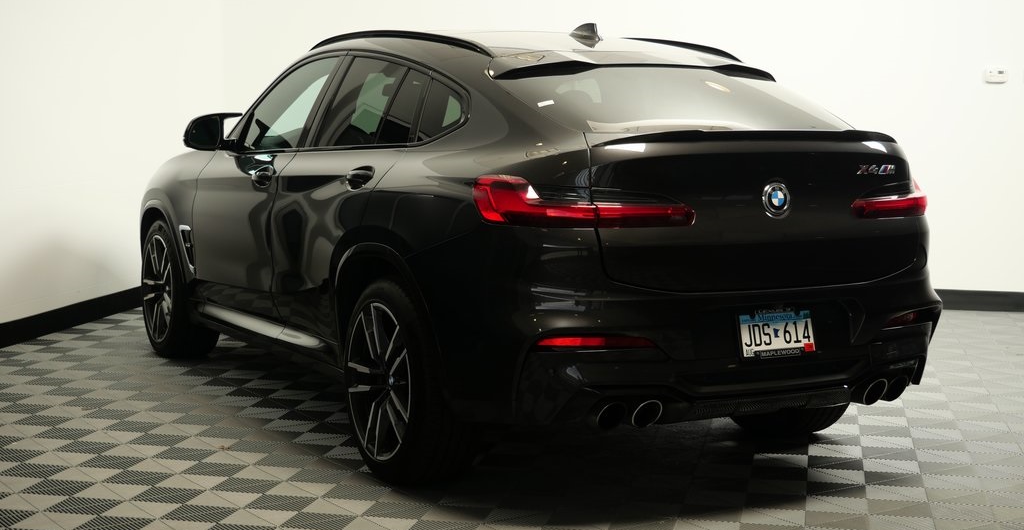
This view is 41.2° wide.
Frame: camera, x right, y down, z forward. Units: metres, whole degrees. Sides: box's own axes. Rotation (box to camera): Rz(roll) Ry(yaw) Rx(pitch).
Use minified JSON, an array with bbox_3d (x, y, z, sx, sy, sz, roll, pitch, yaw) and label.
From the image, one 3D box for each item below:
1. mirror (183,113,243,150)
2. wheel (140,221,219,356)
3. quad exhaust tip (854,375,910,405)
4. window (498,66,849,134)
[{"bbox_3d":[-1.408,-0.634,6.375,0.240,0.170,0.160,-2,7,-30],"label":"mirror"},{"bbox_3d":[-1.773,0.120,7.307,0.265,0.737,0.737,-2,7,-30],"label":"wheel"},{"bbox_3d":[1.262,0.424,4.721,0.218,0.102,0.120,-2,7,-30],"label":"quad exhaust tip"},{"bbox_3d":[0.578,-0.594,4.779,1.170,0.100,0.640,-2,29,-30],"label":"window"}]

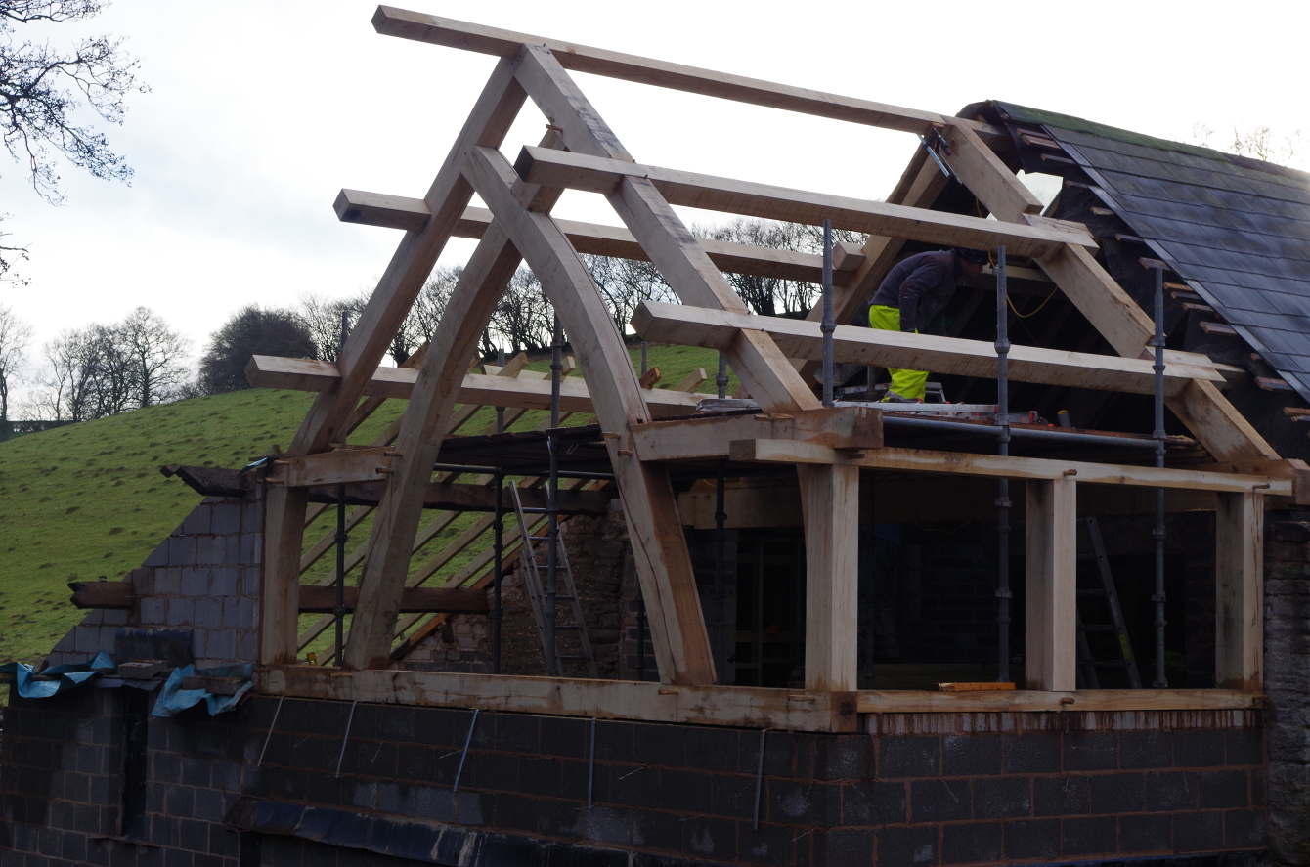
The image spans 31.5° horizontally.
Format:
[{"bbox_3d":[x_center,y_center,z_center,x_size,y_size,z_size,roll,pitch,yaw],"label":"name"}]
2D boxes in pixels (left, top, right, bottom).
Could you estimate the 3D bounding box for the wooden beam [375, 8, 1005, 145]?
[{"bbox_3d":[0.406,-2.224,14.802,5.030,0.122,0.120,4,-50,-38],"label":"wooden beam"}]

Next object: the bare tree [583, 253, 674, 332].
[{"bbox_3d":[-1.692,-8.816,145.000,5.877,5.941,5.621,1,-5,-1],"label":"bare tree"}]

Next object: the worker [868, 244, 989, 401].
[{"bbox_3d":[1.678,-0.552,14.242,0.720,1.238,0.500,2,-5,-14],"label":"worker"}]

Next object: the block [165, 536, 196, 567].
[{"bbox_3d":[-3.475,0.878,17.296,0.100,0.215,0.440,5,-6,-37],"label":"block"}]

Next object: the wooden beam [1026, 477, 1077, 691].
[{"bbox_3d":[2.156,0.824,12.601,0.185,1.130,0.200,5,-6,-37],"label":"wooden beam"}]

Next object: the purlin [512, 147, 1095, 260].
[{"bbox_3d":[1.075,-1.337,14.009,4.535,0.145,0.142,4,37,-38],"label":"purlin"}]

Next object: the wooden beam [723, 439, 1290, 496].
[{"bbox_3d":[2.054,0.209,12.454,4.156,0.105,0.195,4,-6,-38],"label":"wooden beam"}]

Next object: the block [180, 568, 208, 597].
[{"bbox_3d":[-3.350,1.098,17.107,0.100,0.215,0.440,5,-6,-37],"label":"block"}]

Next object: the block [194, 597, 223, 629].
[{"bbox_3d":[-3.223,1.312,16.999,0.100,0.215,0.440,5,-6,-38],"label":"block"}]

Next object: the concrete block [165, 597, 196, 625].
[{"bbox_3d":[-3.496,1.329,17.346,0.100,0.215,0.440,5,-6,-38],"label":"concrete block"}]

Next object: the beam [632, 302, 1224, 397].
[{"bbox_3d":[1.721,-0.449,13.255,4.510,0.118,0.140,4,-50,-37],"label":"beam"}]

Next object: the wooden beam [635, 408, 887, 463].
[{"bbox_3d":[0.508,0.023,12.200,0.200,0.205,1.790,5,-6,-37],"label":"wooden beam"}]

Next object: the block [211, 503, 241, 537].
[{"bbox_3d":[-3.049,0.619,16.760,0.100,0.215,0.440,5,-6,-37],"label":"block"}]

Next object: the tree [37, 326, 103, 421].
[{"bbox_3d":[-41.533,-4.216,165.000,4.797,6.905,4.507,2,-5,-14],"label":"tree"}]

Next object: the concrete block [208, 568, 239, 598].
[{"bbox_3d":[-3.061,1.077,16.727,0.100,0.215,0.440,5,-6,-37],"label":"concrete block"}]

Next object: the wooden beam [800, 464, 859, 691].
[{"bbox_3d":[0.889,0.725,11.613,0.190,1.120,0.200,5,-6,-37],"label":"wooden beam"}]

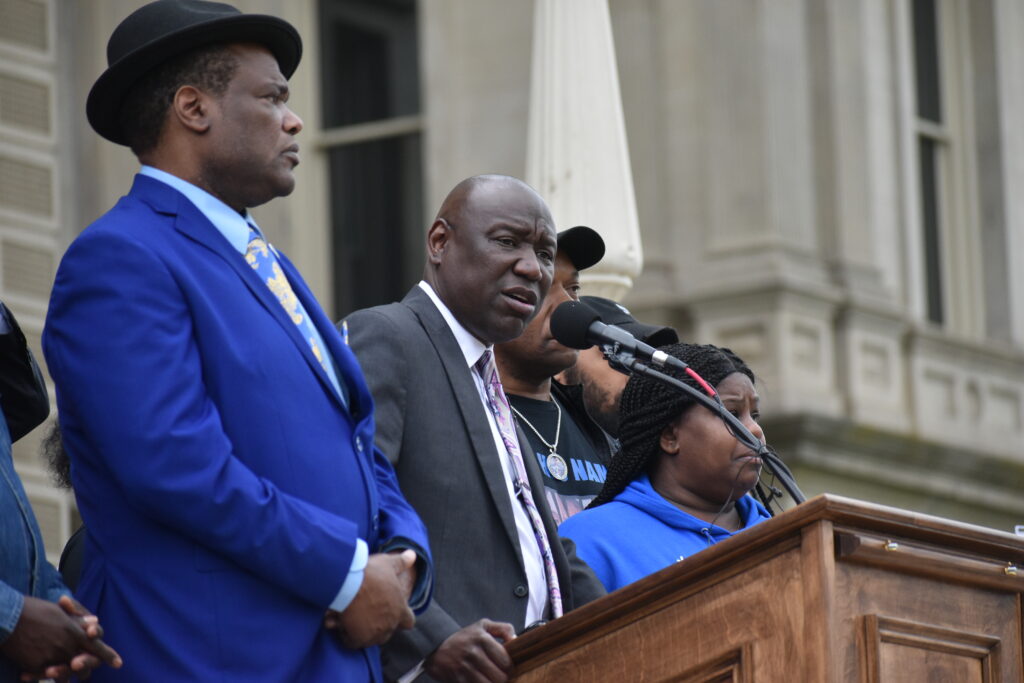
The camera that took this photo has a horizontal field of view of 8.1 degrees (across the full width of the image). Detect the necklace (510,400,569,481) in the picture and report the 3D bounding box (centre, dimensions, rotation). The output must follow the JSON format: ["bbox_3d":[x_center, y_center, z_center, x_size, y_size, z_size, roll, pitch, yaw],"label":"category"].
[{"bbox_3d":[0.019,0.127,11.100,0.150,0.190,0.160,-12,-15,41],"label":"necklace"}]

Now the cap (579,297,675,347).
[{"bbox_3d":[0.147,-0.016,11.500,0.270,0.140,0.175,-3,-10,28],"label":"cap"}]

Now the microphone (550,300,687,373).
[{"bbox_3d":[0.152,0.001,10.150,0.235,0.075,0.072,21,2,30],"label":"microphone"}]

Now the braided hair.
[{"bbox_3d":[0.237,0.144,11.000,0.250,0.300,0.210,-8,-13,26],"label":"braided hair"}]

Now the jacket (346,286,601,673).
[{"bbox_3d":[-0.051,0.277,10.350,0.400,0.760,0.560,-10,-14,34],"label":"jacket"}]

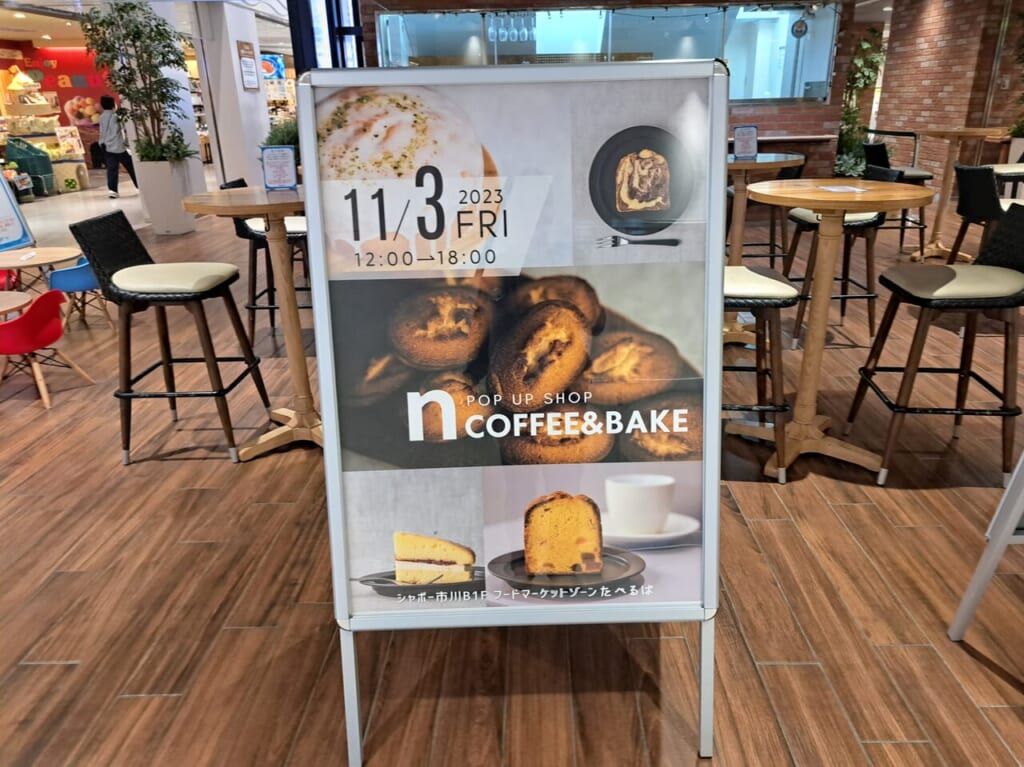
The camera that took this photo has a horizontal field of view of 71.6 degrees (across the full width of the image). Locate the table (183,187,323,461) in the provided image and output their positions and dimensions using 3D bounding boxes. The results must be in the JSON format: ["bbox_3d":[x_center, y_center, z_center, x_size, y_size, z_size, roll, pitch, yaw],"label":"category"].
[{"bbox_3d":[-0.868,-0.236,2.796,0.595,1.000,0.595,-1,22,0],"label":"table"}]

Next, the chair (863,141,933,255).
[{"bbox_3d":[3.060,-1.453,5.671,0.480,0.930,0.450,0,22,5],"label":"chair"}]

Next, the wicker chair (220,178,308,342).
[{"bbox_3d":[-1.230,-0.636,3.906,0.480,0.930,0.450,-1,22,0],"label":"wicker chair"}]

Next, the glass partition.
[{"bbox_3d":[0.896,-3.076,6.661,4.270,0.820,0.090,-2,22,-1],"label":"glass partition"}]

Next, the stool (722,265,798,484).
[{"bbox_3d":[0.783,-0.158,2.603,0.480,0.930,0.450,0,22,5],"label":"stool"}]

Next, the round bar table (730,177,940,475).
[{"bbox_3d":[1.115,-0.204,2.600,0.595,1.000,0.595,-1,22,0],"label":"round bar table"}]

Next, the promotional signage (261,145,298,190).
[{"bbox_3d":[-0.885,-0.819,2.697,0.130,0.170,0.050,0,22,4],"label":"promotional signage"}]

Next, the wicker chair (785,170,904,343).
[{"bbox_3d":[1.728,-0.688,3.858,0.480,0.930,0.450,-1,22,0],"label":"wicker chair"}]

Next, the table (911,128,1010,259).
[{"bbox_3d":[3.468,-1.504,5.674,0.595,1.000,0.595,-1,22,0],"label":"table"}]

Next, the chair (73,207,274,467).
[{"bbox_3d":[-1.308,-0.191,2.811,0.480,0.930,0.450,-1,22,2],"label":"chair"}]

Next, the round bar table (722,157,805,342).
[{"bbox_3d":[1.168,-0.672,3.753,0.595,1.000,0.595,-1,22,0],"label":"round bar table"}]

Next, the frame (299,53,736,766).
[{"bbox_3d":[0.020,0.066,1.504,0.790,1.370,0.570,-1,22,0],"label":"frame"}]

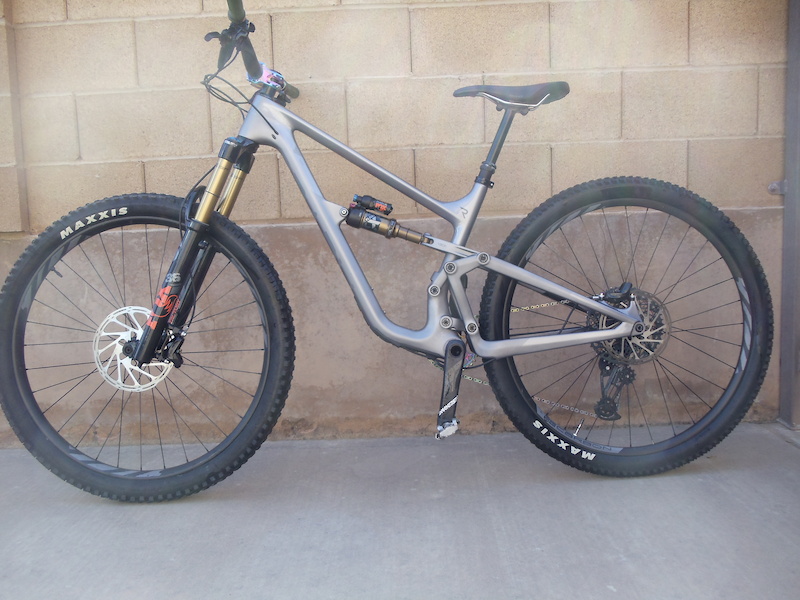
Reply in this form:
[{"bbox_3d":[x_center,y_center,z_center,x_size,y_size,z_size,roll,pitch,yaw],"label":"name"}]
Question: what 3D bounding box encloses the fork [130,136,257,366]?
[{"bbox_3d":[-0.490,-0.121,2.433,0.110,0.595,0.185,23,0,7],"label":"fork"}]

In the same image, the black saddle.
[{"bbox_3d":[0.273,-0.500,2.483,0.278,0.060,0.145,-2,2,-4],"label":"black saddle"}]

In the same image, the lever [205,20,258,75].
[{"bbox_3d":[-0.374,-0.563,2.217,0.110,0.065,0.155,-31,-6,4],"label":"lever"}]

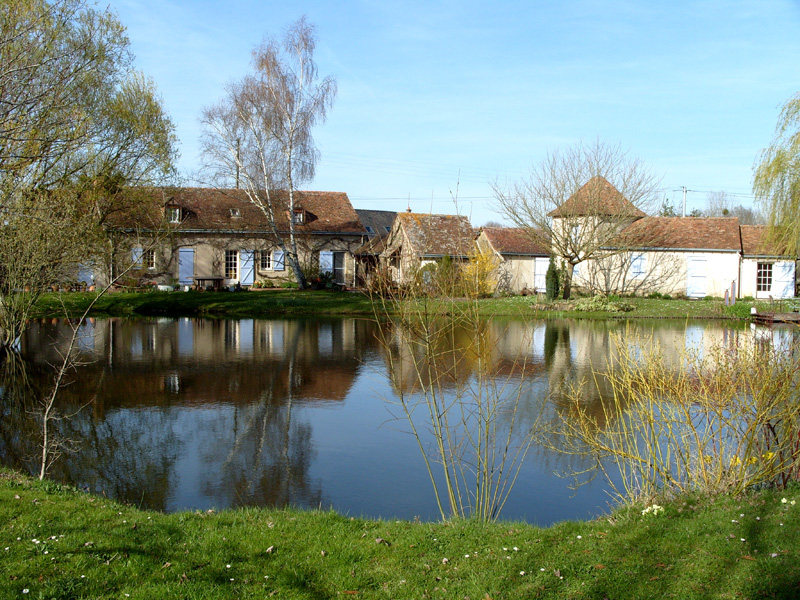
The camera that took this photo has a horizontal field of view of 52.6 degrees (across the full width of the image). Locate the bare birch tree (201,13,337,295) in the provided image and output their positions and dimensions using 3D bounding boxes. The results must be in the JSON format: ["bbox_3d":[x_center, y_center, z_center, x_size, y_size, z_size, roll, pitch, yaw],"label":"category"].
[{"bbox_3d":[-7.800,-8.740,48.000,7.990,16.170,7.000,1,2,0],"label":"bare birch tree"}]

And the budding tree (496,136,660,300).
[{"bbox_3d":[9.230,-4.200,42.300,8.700,8.290,8.200,1,2,0],"label":"budding tree"}]

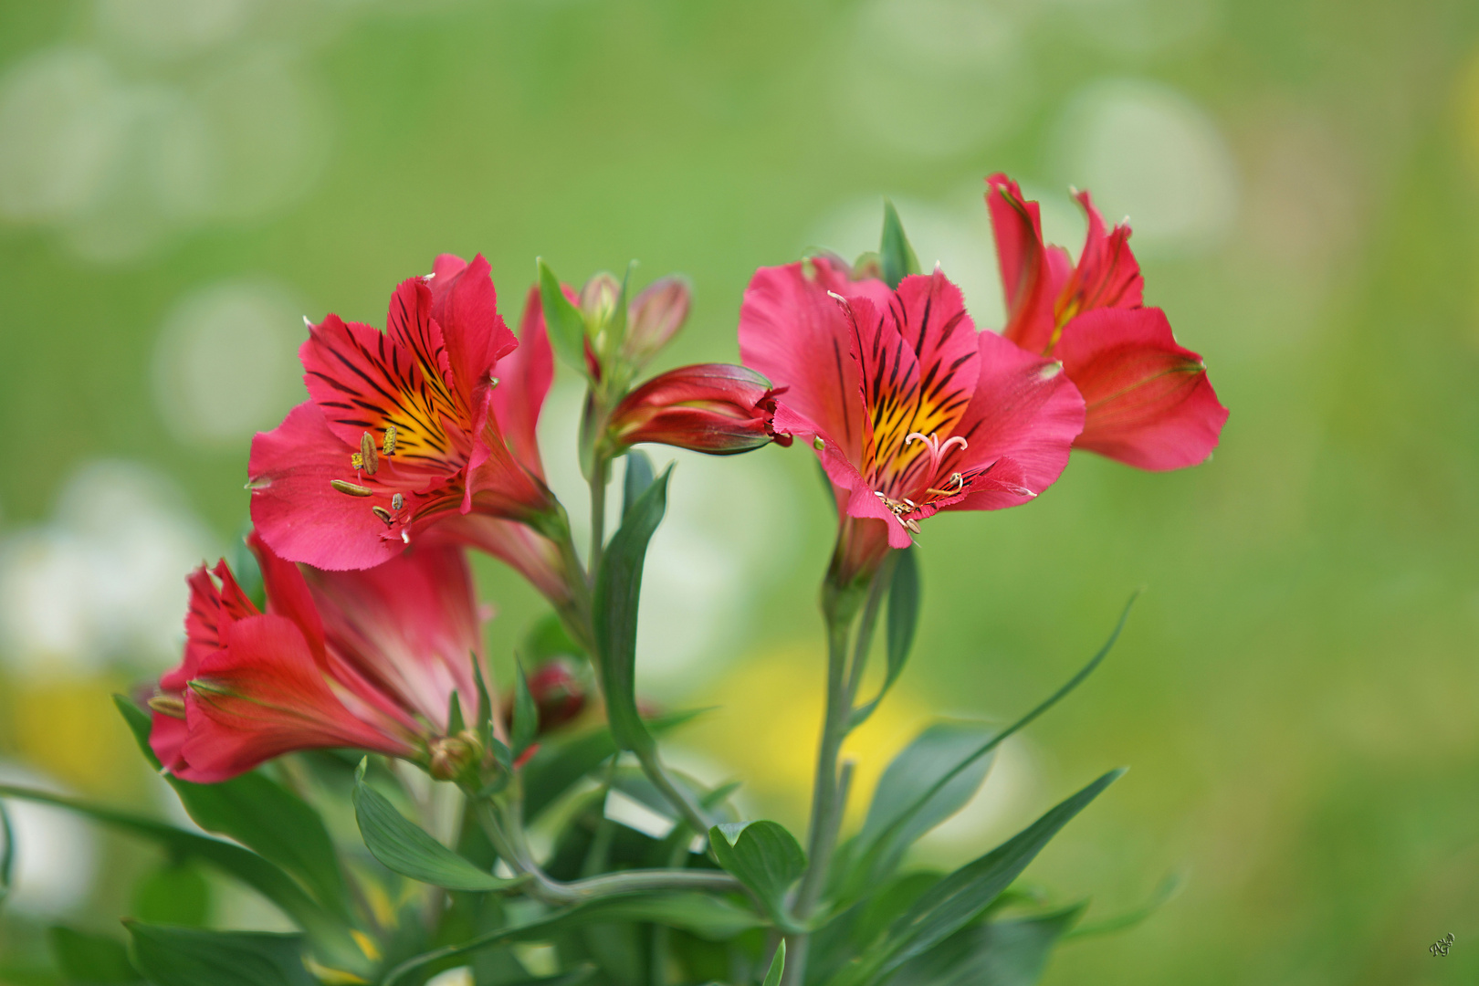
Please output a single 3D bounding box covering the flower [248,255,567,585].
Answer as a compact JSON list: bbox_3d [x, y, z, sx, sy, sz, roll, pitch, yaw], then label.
[{"bbox_3d":[-0.056,-0.012,1.400,0.053,0.056,0.046,8,13,40],"label":"flower"}]

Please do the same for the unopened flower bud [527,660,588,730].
[{"bbox_3d":[-0.034,0.038,1.540,0.011,0.013,0.011,-12,6,0],"label":"unopened flower bud"}]

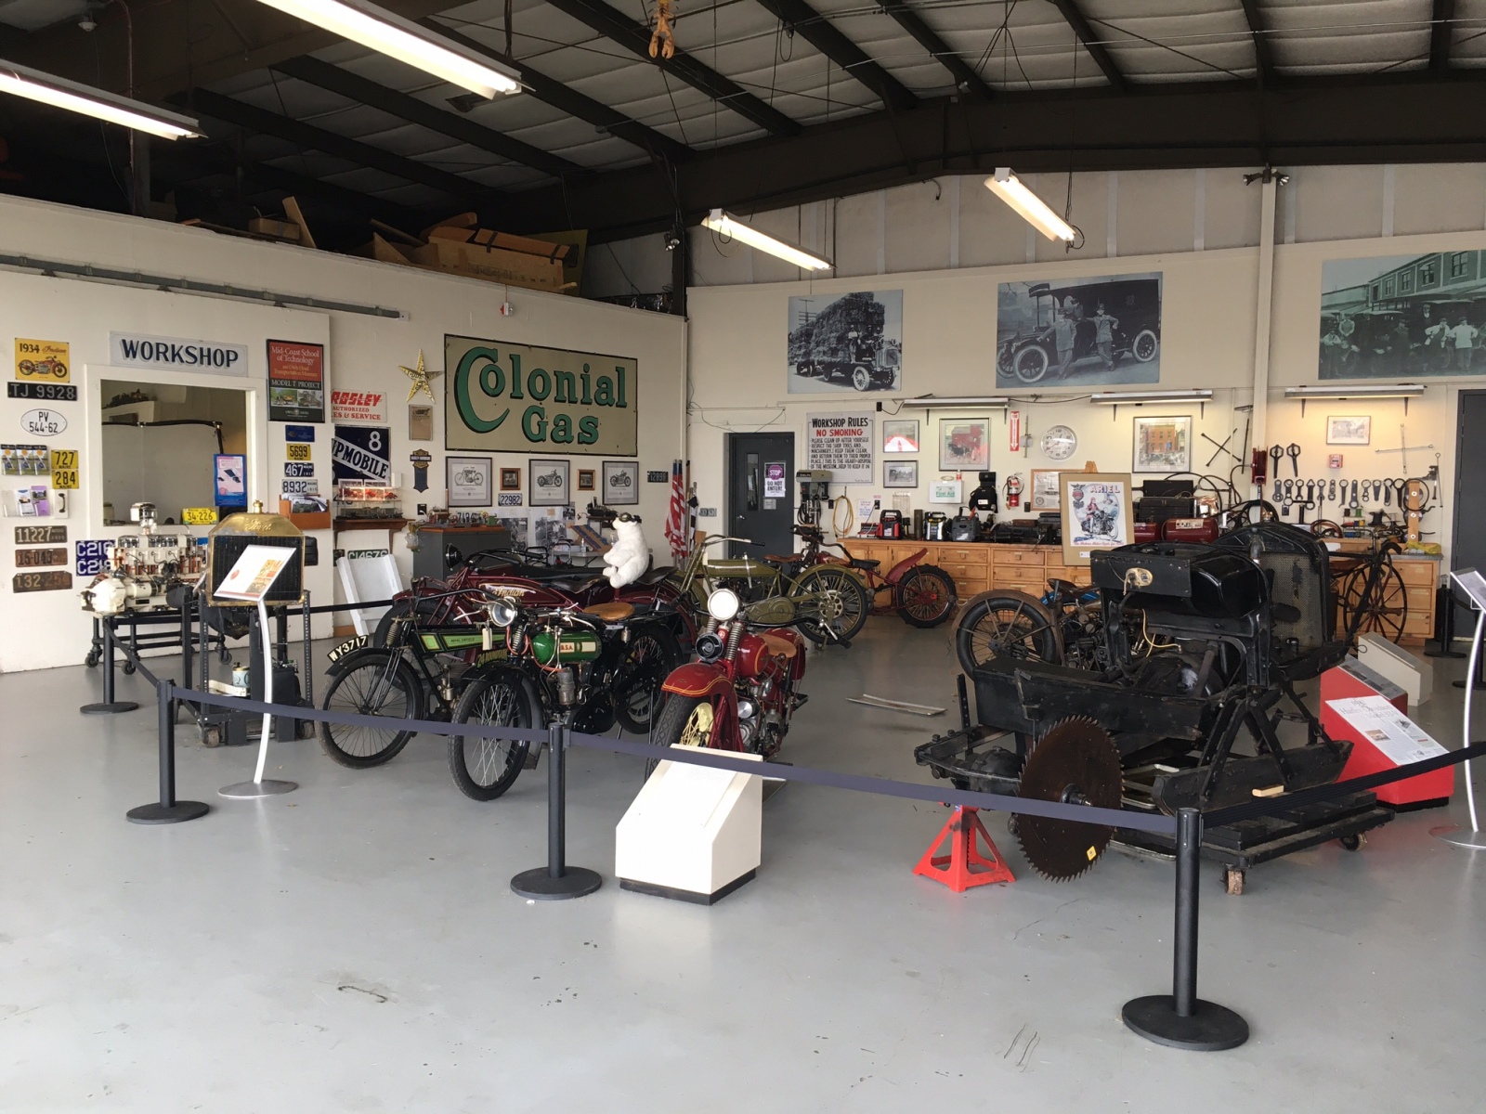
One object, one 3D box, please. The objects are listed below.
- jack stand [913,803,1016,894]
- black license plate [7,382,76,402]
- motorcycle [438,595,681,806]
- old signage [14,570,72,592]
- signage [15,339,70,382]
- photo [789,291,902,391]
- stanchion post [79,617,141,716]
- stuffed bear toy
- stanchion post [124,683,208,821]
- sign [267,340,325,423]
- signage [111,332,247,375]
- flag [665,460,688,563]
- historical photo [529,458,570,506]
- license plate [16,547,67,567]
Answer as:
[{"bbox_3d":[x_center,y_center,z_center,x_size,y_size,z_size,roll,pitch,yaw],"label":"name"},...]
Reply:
[{"bbox_3d":[0.846,1.062,4.738,0.260,0.320,0.260,-2,4,-31],"label":"jack stand"},{"bbox_3d":[-5.523,-1.304,9.825,0.015,0.120,0.515,3,4,37],"label":"black license plate"},{"bbox_3d":[-0.856,0.633,6.491,0.700,0.970,2.060,2,4,25],"label":"motorcycle"},{"bbox_3d":[-5.386,0.189,9.587,0.010,0.144,0.432,3,4,37],"label":"old signage"},{"bbox_3d":[-5.458,-1.530,9.716,0.010,0.315,0.405,3,4,36],"label":"signage"},{"bbox_3d":[1.273,-2.667,15.457,1.510,1.220,0.025,2,4,26],"label":"photo"},{"bbox_3d":[-4.158,0.701,8.140,0.335,0.603,0.335,2,4,28],"label":"stanchion post"},{"bbox_3d":[-0.806,-0.040,8.600,0.320,0.510,0.280,0,3,-13],"label":"stuffed bear toy"},{"bbox_3d":[-2.568,0.853,5.552,0.338,0.585,0.338,-1,4,-25],"label":"stanchion post"},{"bbox_3d":[-4.041,-1.578,11.255,0.025,0.714,0.576,3,4,37],"label":"sign"},{"bbox_3d":[-4.686,-1.677,10.390,0.020,0.273,1.190,3,4,37],"label":"signage"},{"bbox_3d":[-0.829,-0.582,15.600,0.280,1.280,0.180,0,3,-14],"label":"flag"},{"bbox_3d":[-2.176,-0.826,13.993,0.030,0.513,0.623,3,4,37],"label":"historical photo"},{"bbox_3d":[-5.588,0.007,9.926,0.015,0.138,0.393,3,4,36],"label":"license plate"}]

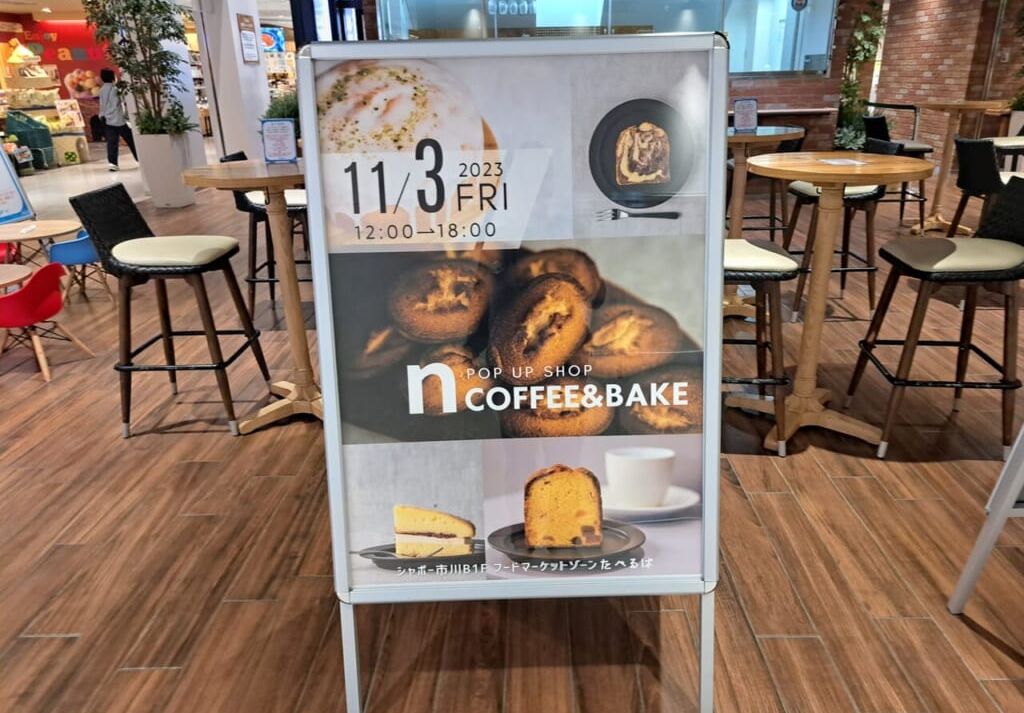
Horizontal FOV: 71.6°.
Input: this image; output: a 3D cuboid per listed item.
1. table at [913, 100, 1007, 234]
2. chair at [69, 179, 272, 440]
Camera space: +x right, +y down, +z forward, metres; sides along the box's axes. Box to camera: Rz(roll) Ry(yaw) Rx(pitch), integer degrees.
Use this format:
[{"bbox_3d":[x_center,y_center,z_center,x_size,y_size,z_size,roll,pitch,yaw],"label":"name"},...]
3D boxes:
[{"bbox_3d":[3.468,-1.504,5.674,0.595,1.000,0.595,-1,22,0],"label":"table"},{"bbox_3d":[-1.308,-0.191,2.811,0.480,0.930,0.450,-1,22,2],"label":"chair"}]

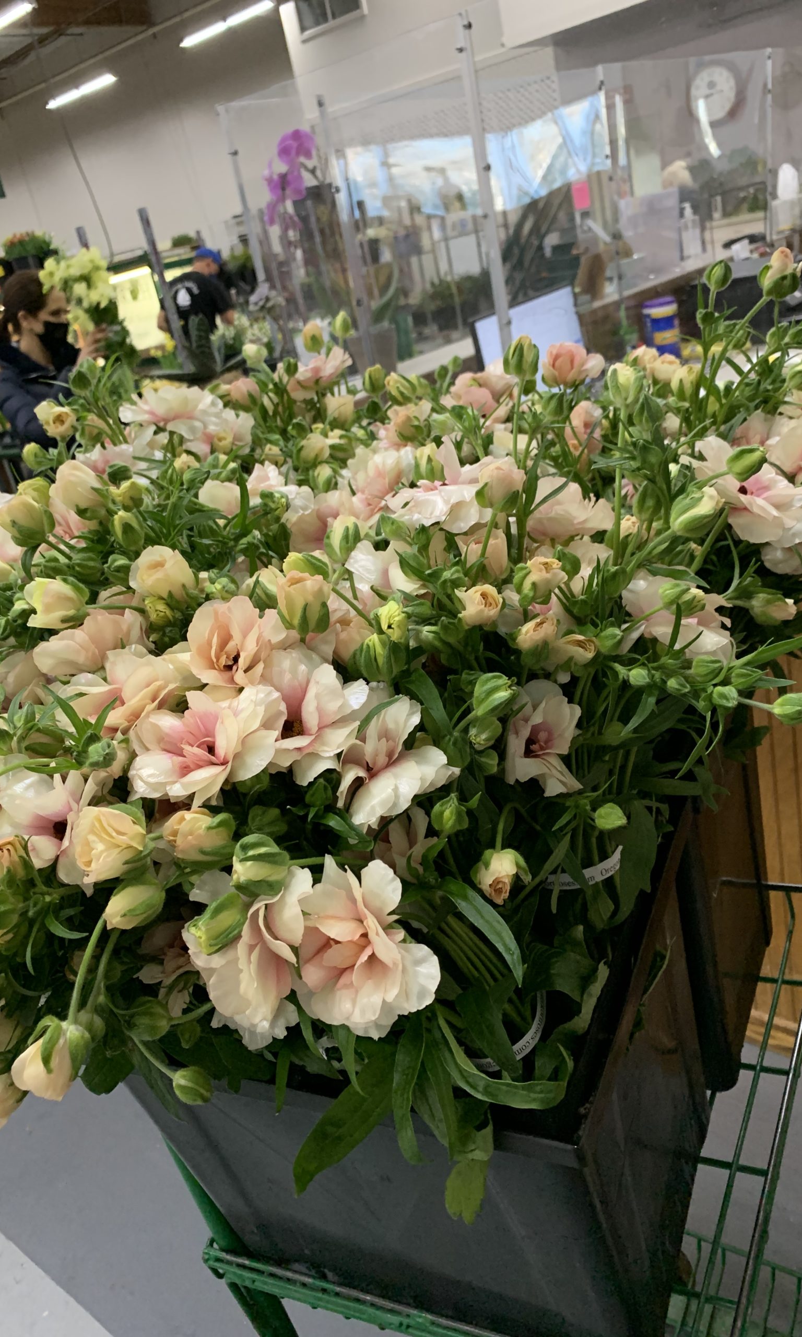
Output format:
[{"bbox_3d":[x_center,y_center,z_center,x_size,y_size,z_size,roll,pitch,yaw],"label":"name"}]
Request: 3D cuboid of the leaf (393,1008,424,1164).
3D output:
[{"bbox_3d":[0.004,0.221,0.530,0.015,0.078,0.018,-2,-12,8],"label":"leaf"}]

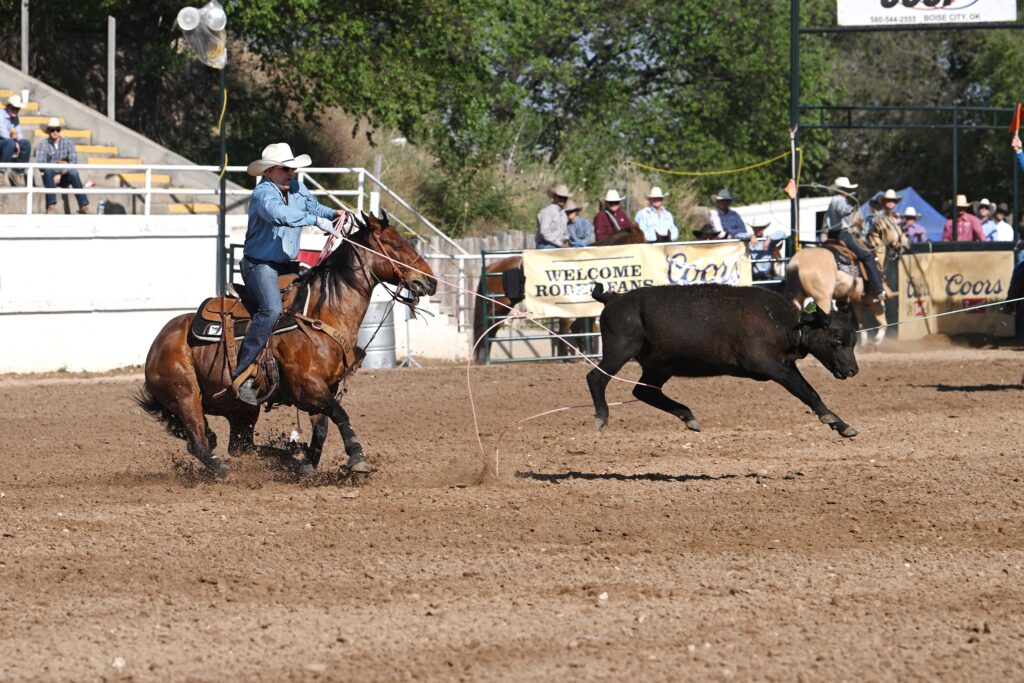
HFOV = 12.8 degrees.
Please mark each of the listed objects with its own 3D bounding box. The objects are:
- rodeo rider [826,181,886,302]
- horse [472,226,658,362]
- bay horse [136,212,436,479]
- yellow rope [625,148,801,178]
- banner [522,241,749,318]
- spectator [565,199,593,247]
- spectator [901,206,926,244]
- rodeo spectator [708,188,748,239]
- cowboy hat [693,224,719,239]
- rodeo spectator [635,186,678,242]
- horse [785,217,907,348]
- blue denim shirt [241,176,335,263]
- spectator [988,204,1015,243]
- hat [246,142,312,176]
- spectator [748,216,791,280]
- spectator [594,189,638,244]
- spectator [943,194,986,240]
[{"bbox_3d":[4.967,-1.484,66.020,0.800,1.760,0.650,-1,2,-35],"label":"rodeo rider"},{"bbox_3d":[0.738,-0.661,64.000,2.500,1.880,0.600,0,1,0],"label":"horse"},{"bbox_3d":[-1.486,0.016,30.000,1.950,1.740,0.650,0,1,9],"label":"bay horse"},{"bbox_3d":[2.863,-2.556,65.000,2.500,0.400,0.060,0,1,0],"label":"yellow rope"},{"bbox_3d":[1.696,-0.845,62.500,3.080,0.920,0.050,-2,1,0],"label":"banner"},{"bbox_3d":[0.986,-1.315,66.500,0.550,1.500,0.600,1,2,27],"label":"spectator"},{"bbox_3d":[6.263,-1.326,71.000,0.500,1.580,0.420,0,1,6],"label":"spectator"},{"bbox_3d":[3.163,-1.386,66.519,0.600,1.700,0.550,0,1,3],"label":"rodeo spectator"},{"bbox_3d":[2.792,-1.583,65.500,0.370,0.170,0.400,0,1,0],"label":"cowboy hat"},{"bbox_3d":[2.080,-1.410,65.500,0.650,1.600,0.600,0,1,0],"label":"rodeo spectator"},{"bbox_3d":[4.961,-0.875,67.500,2.100,1.950,0.650,-1,2,-38],"label":"horse"},{"bbox_3d":[-1.460,-0.798,30.000,0.540,0.560,0.500,1,2,34],"label":"blue denim shirt"},{"bbox_3d":[7.921,-1.370,73.519,0.520,1.750,0.400,0,1,14],"label":"spectator"},{"bbox_3d":[-1.487,-1.164,29.100,0.410,0.190,0.360,2,9,31],"label":"hat"},{"bbox_3d":[3.619,-0.909,65.520,0.680,1.780,0.480,0,1,0],"label":"spectator"},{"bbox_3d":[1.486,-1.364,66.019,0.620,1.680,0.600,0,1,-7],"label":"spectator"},{"bbox_3d":[7.208,-1.436,72.520,0.620,1.780,0.430,0,1,0],"label":"spectator"}]

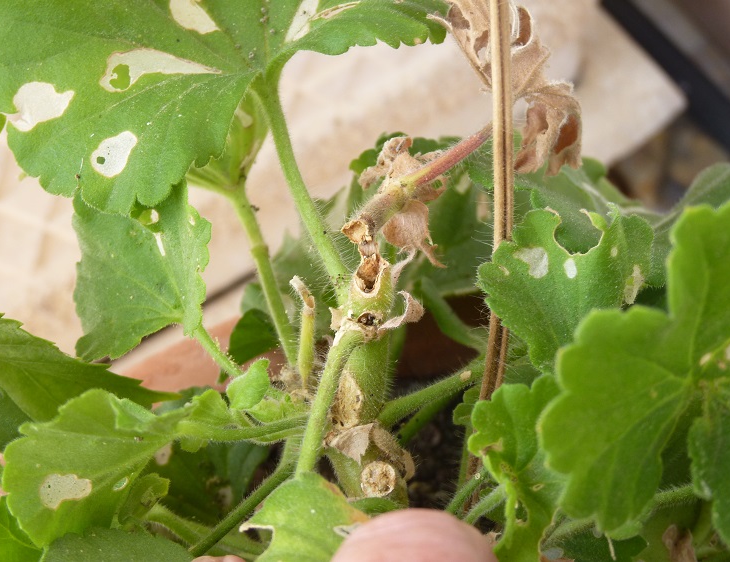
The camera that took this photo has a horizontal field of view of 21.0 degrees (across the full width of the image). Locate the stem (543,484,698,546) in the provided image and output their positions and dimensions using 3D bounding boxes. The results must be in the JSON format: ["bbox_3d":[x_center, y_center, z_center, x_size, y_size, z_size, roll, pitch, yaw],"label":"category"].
[{"bbox_3d":[0.036,0.033,0.279,0.023,0.003,0.003,-15,-9,-5],"label":"stem"}]

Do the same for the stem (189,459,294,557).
[{"bbox_3d":[-0.017,0.032,0.278,0.002,0.002,0.021,48,55,3],"label":"stem"}]

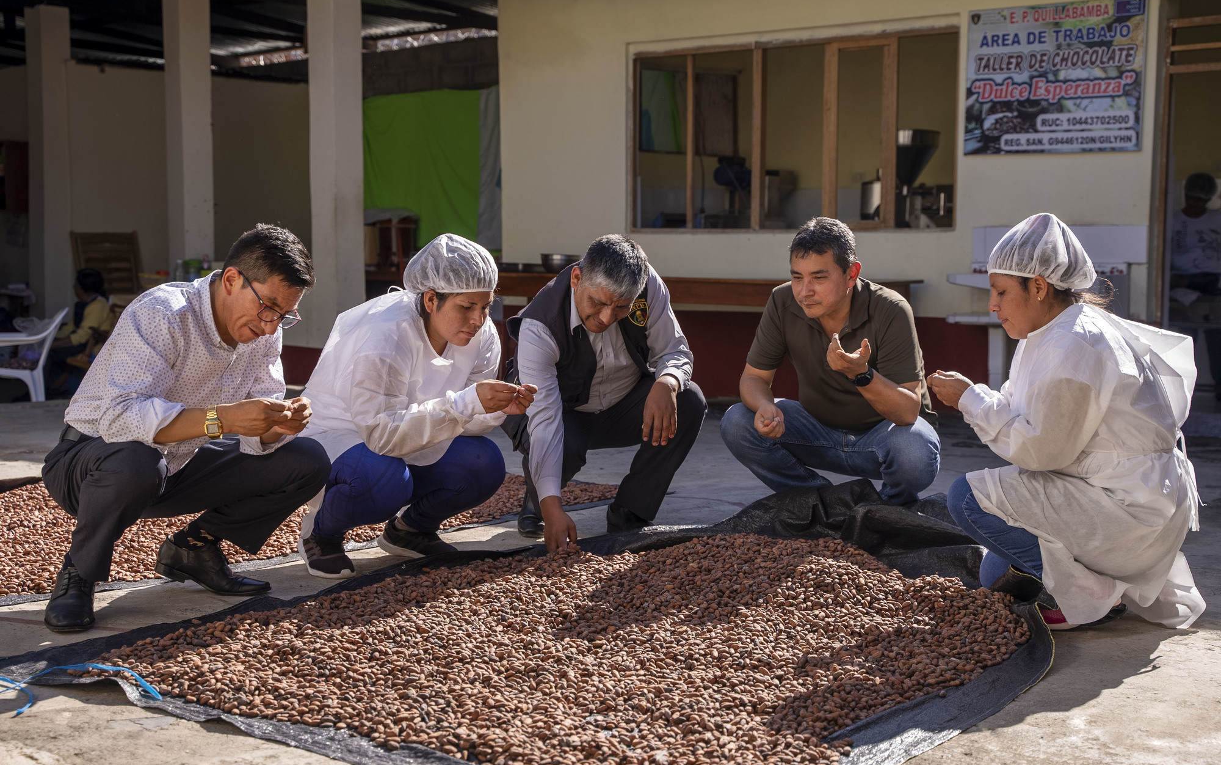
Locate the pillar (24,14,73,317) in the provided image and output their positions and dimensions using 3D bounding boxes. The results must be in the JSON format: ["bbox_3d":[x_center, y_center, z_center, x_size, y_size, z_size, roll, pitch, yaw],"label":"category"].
[{"bbox_3d":[-4.783,-1.678,13.887,0.270,3.059,0.270,4,6,37],"label":"pillar"}]

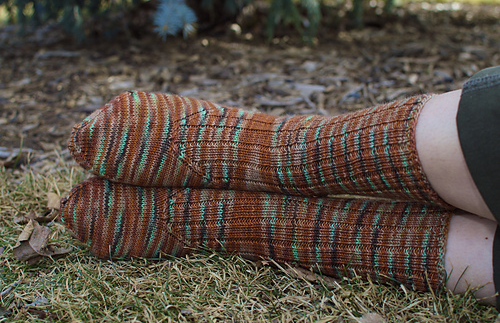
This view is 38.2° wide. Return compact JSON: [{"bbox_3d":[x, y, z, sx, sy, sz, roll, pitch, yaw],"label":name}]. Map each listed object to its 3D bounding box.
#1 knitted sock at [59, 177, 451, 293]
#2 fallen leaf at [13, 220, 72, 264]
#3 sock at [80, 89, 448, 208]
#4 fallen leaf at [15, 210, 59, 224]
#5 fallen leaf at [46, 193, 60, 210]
[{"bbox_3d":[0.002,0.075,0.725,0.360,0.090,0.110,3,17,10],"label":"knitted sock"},{"bbox_3d":[-0.227,0.088,0.788,0.060,0.030,0.050,0,17,0],"label":"fallen leaf"},{"bbox_3d":[0.003,-0.018,0.740,0.350,0.100,0.115,3,17,10],"label":"sock"},{"bbox_3d":[-0.252,0.065,0.852,0.045,0.016,0.025,0,17,0],"label":"fallen leaf"},{"bbox_3d":[-0.239,0.049,0.880,0.025,0.020,0.020,0,17,0],"label":"fallen leaf"}]

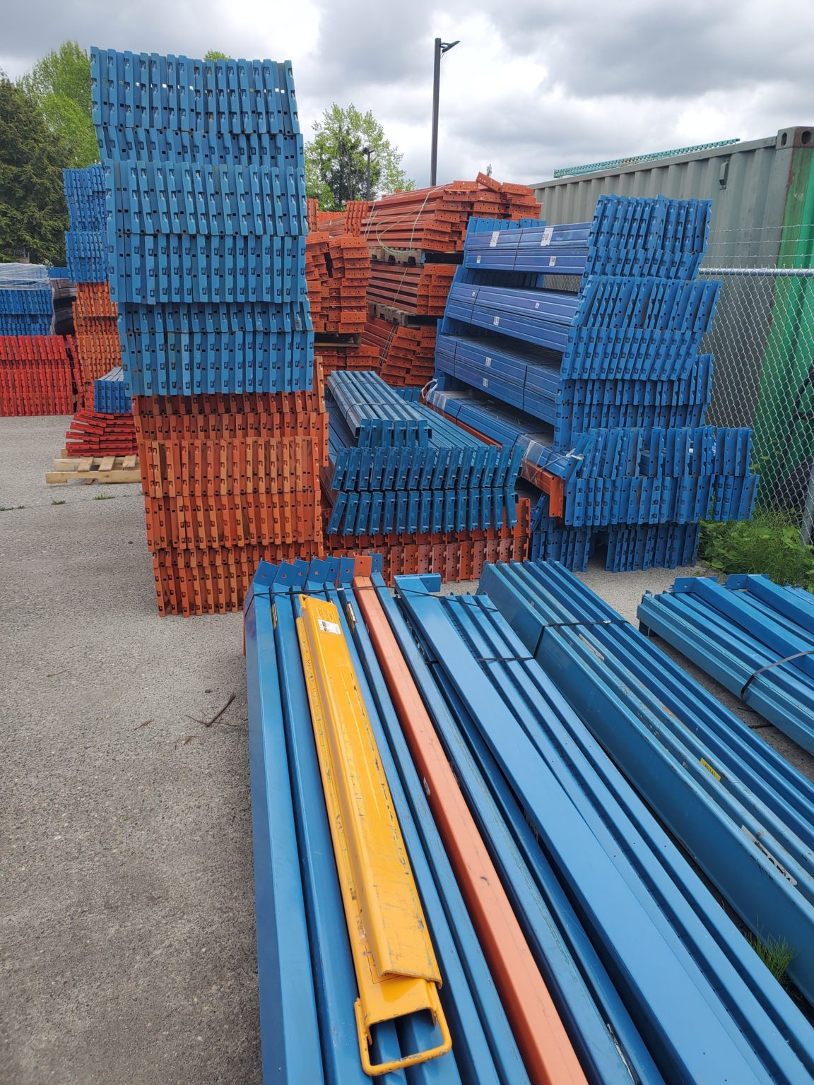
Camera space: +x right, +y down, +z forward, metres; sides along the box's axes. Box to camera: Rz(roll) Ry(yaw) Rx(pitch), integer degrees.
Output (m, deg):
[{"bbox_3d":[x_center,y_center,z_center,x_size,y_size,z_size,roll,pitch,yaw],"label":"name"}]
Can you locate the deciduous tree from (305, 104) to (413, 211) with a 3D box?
[{"bbox_3d":[-3.911,-23.615,55.880,8.425,11.536,8.425,1,19,0],"label":"deciduous tree"}]

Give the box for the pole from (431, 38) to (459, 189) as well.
[{"bbox_3d":[0.862,-8.189,19.204,0.620,6.478,0.350,6,19,12],"label":"pole"}]

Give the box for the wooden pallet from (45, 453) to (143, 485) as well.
[{"bbox_3d":[-2.375,-0.702,7.033,1.220,0.125,0.940,-3,20,-13],"label":"wooden pallet"}]

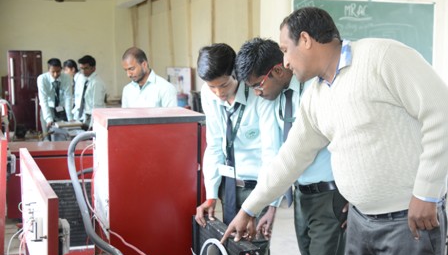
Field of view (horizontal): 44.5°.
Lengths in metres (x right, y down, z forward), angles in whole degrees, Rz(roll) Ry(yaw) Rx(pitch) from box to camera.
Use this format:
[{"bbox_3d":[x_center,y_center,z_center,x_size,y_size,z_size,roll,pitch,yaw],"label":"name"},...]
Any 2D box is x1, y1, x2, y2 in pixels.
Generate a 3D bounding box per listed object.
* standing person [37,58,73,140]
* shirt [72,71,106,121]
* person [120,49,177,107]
[{"bbox_3d":[-1.904,-0.001,6.246,0.470,1.520,0.520,-3,8,-22],"label":"standing person"},{"bbox_3d":[-1.443,-0.323,5.900,0.430,0.580,0.310,4,8,27],"label":"shirt"},{"bbox_3d":[-0.531,0.226,3.987,0.500,1.620,0.420,4,8,27],"label":"person"}]

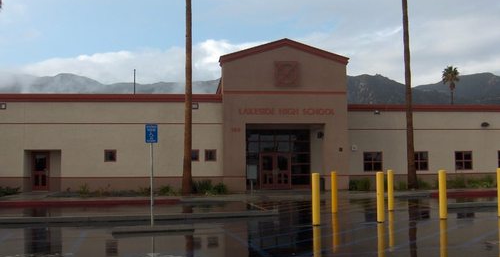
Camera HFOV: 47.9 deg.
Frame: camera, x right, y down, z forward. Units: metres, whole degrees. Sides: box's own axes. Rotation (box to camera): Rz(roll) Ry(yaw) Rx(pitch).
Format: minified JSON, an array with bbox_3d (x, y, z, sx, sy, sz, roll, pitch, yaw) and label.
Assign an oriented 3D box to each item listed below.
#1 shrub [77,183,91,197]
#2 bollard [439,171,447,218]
[{"bbox_3d":[-8.247,3.071,27.900,0.700,0.700,0.650,-1,-4,0],"label":"shrub"},{"bbox_3d":[4.809,1.651,14.017,0.170,1.210,0.170,-1,-4,0],"label":"bollard"}]

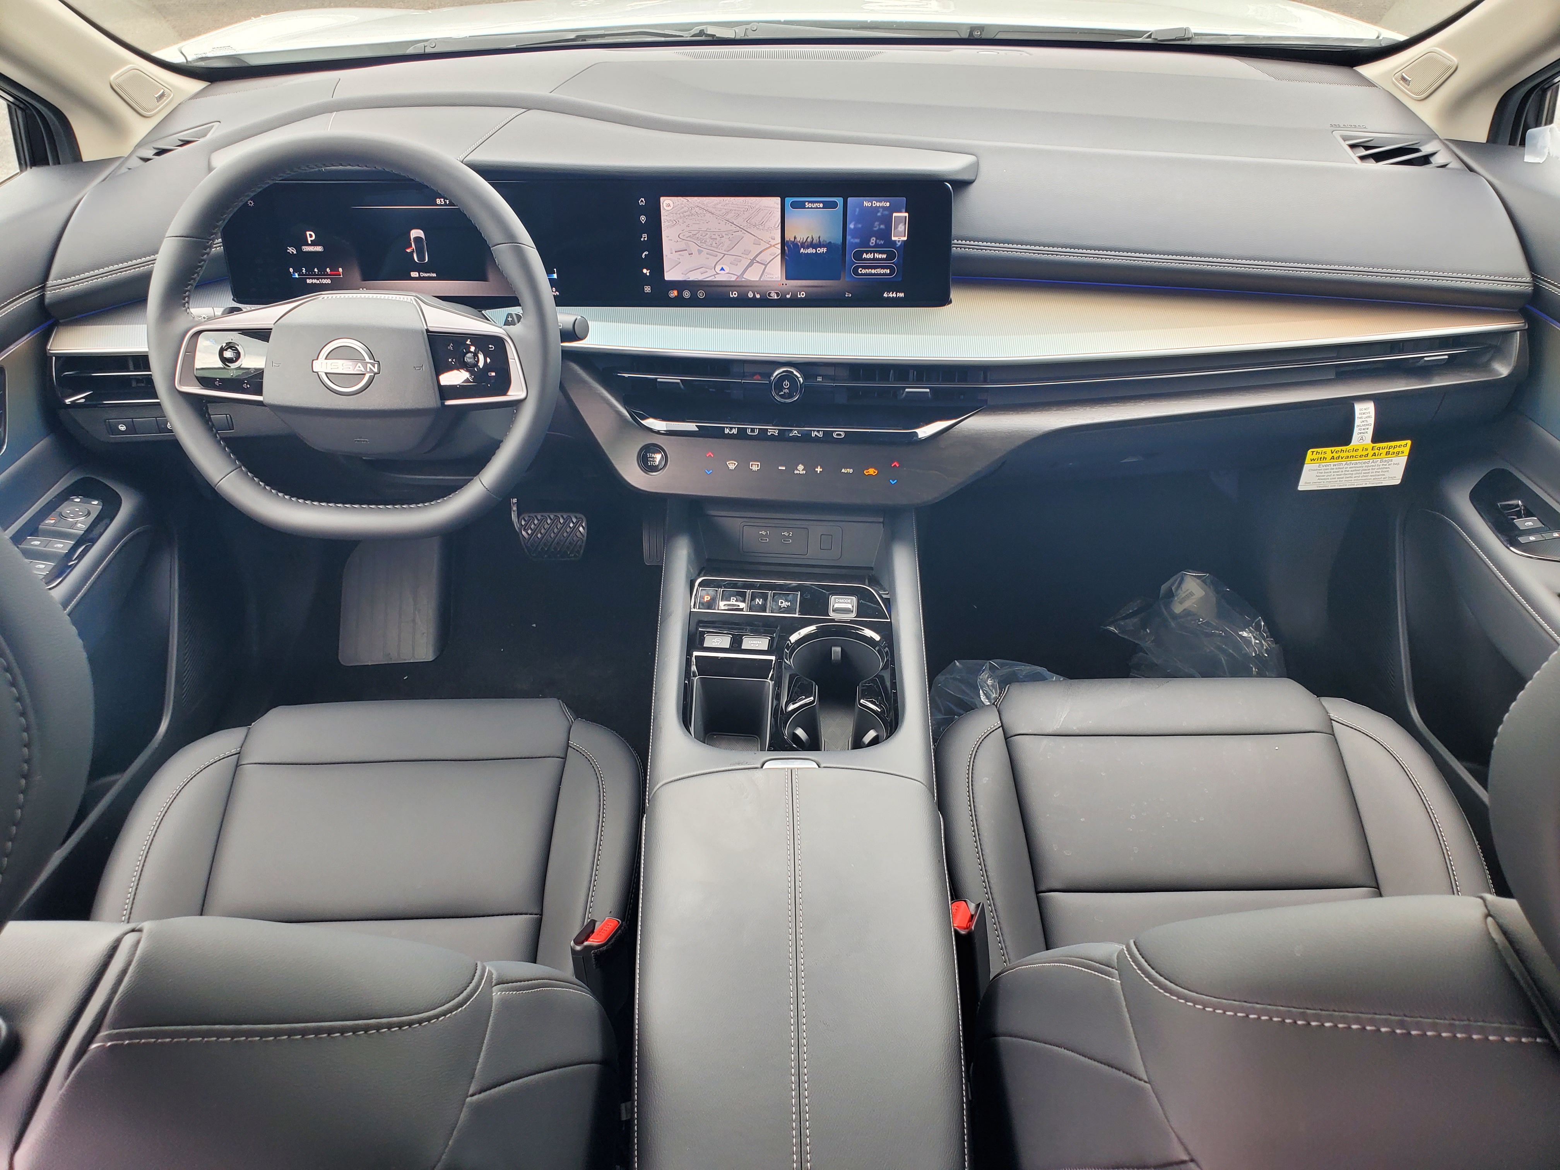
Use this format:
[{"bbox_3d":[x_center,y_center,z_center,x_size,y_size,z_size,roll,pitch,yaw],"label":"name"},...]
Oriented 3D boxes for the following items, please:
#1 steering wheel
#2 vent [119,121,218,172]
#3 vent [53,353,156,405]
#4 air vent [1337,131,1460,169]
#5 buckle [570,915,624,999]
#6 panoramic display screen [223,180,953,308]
[{"bbox_3d":[-0.375,-0.216,1.047,0.363,0.350,0.078,0,11,0],"label":"steering wheel"},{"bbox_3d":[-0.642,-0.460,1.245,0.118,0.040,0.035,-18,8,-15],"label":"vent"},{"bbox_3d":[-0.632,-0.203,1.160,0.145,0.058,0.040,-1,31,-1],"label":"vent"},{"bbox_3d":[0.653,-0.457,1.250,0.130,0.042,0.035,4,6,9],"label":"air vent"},{"bbox_3d":[-0.135,0.288,0.878,0.028,0.076,0.042,7,18,22],"label":"buckle"},{"bbox_3d":[-0.199,-0.347,1.190,0.735,0.127,0.030,1,30,2],"label":"panoramic display screen"}]

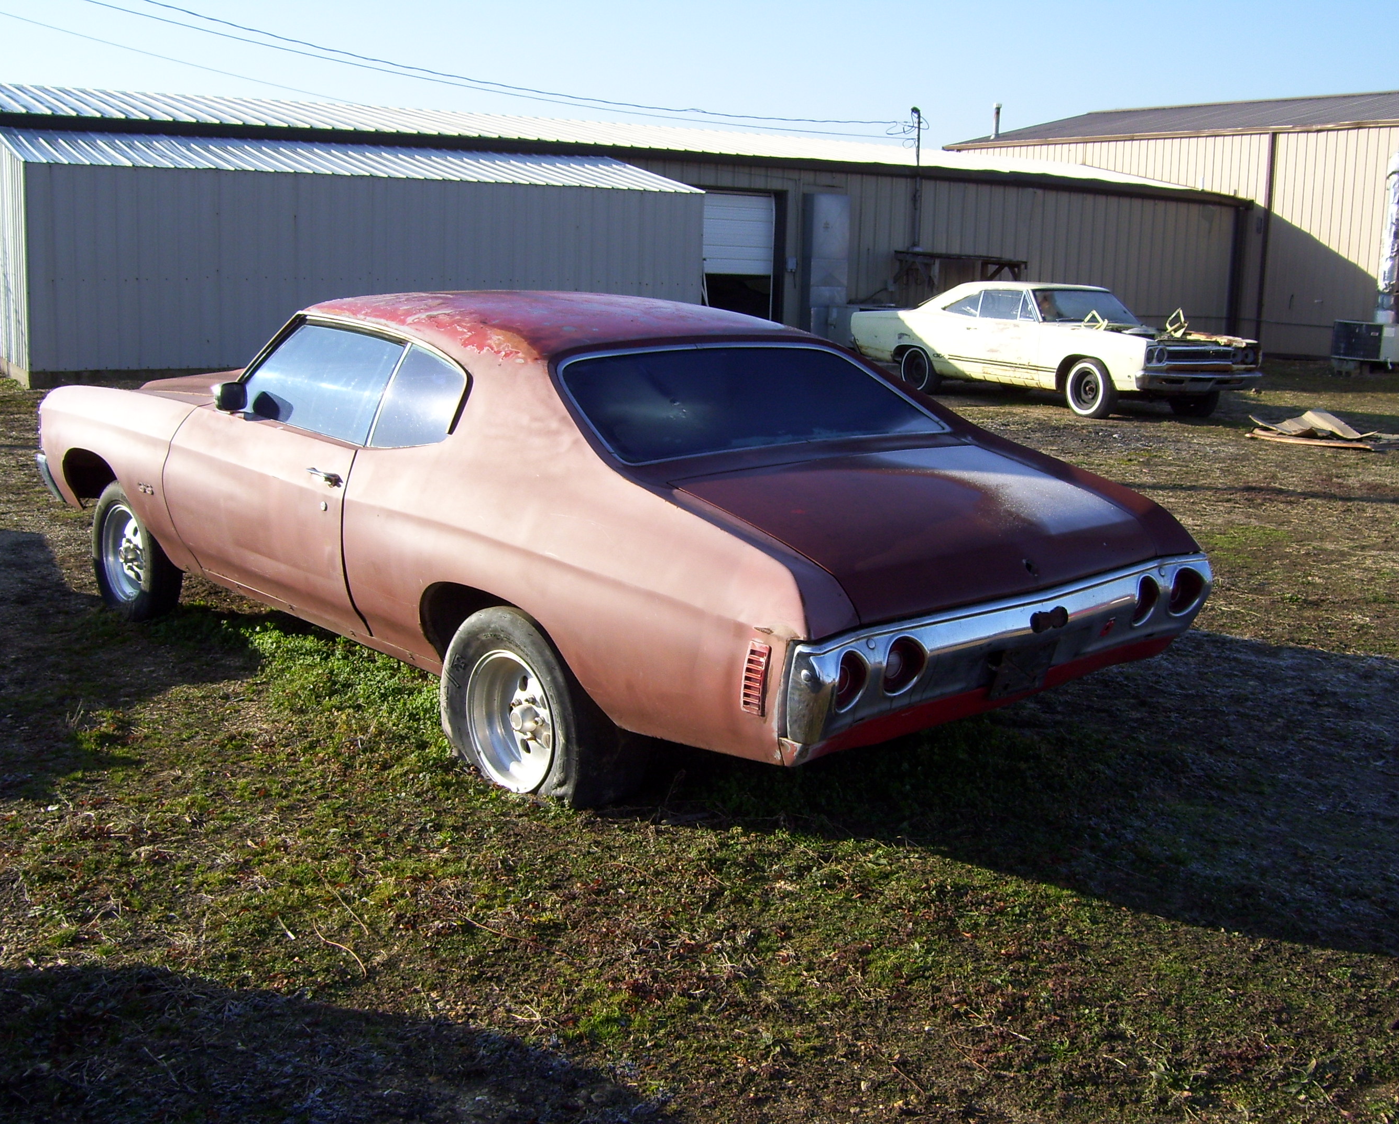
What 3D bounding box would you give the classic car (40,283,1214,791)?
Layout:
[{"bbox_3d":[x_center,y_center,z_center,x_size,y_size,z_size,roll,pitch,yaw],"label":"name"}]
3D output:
[{"bbox_3d":[-0.765,-0.284,5.917,1.930,1.380,5.020,-10,16,-41],"label":"classic car"}]

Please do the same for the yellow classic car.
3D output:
[{"bbox_3d":[4.007,-2.569,18.284,1.940,1.380,5.140,-5,13,-30],"label":"yellow classic car"}]

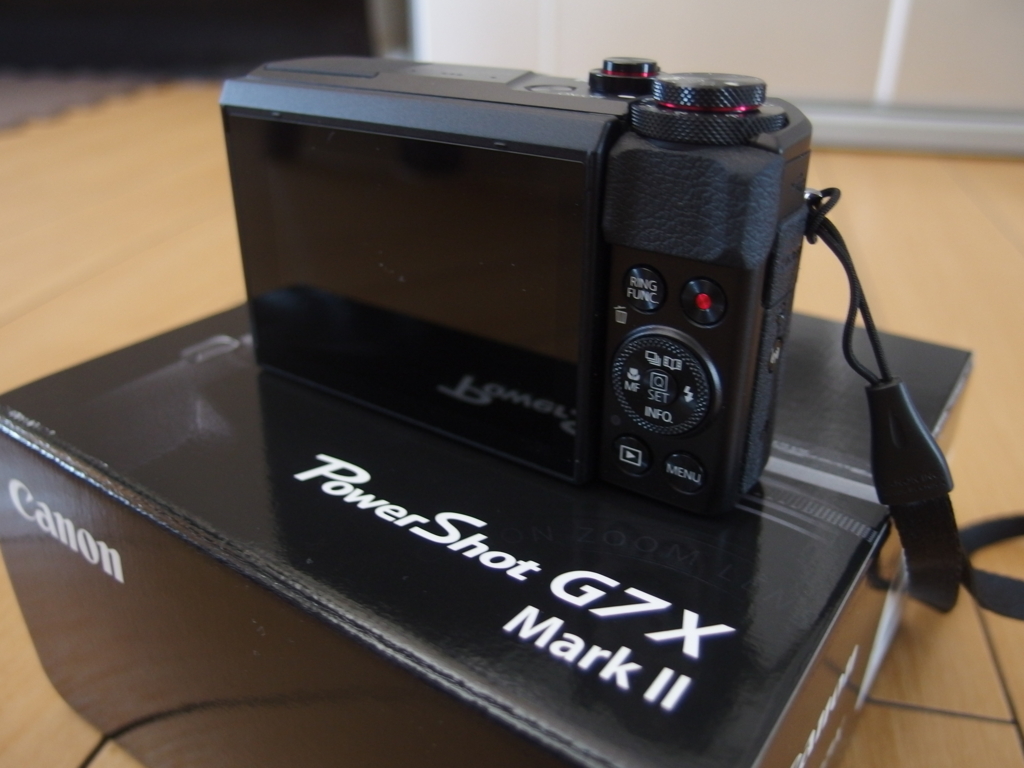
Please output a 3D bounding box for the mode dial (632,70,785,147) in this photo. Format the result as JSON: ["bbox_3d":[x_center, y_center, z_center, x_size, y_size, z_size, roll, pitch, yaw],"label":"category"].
[{"bbox_3d":[0.026,-0.037,0.109,0.020,0.006,0.020,0,26,0],"label":"mode dial"}]

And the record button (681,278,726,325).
[{"bbox_3d":[0.026,-0.011,0.111,0.006,0.006,0.002,18,31,32],"label":"record button"}]

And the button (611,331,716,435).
[{"bbox_3d":[0.022,0.000,0.119,0.016,0.016,0.003,18,31,32],"label":"button"}]

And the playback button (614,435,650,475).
[{"bbox_3d":[0.018,0.011,0.127,0.007,0.007,0.002,18,31,32],"label":"playback button"}]

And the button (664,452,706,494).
[{"bbox_3d":[0.026,0.013,0.122,0.007,0.007,0.002,18,31,32],"label":"button"}]

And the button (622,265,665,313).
[{"bbox_3d":[0.019,-0.013,0.116,0.007,0.007,0.002,18,31,32],"label":"button"}]

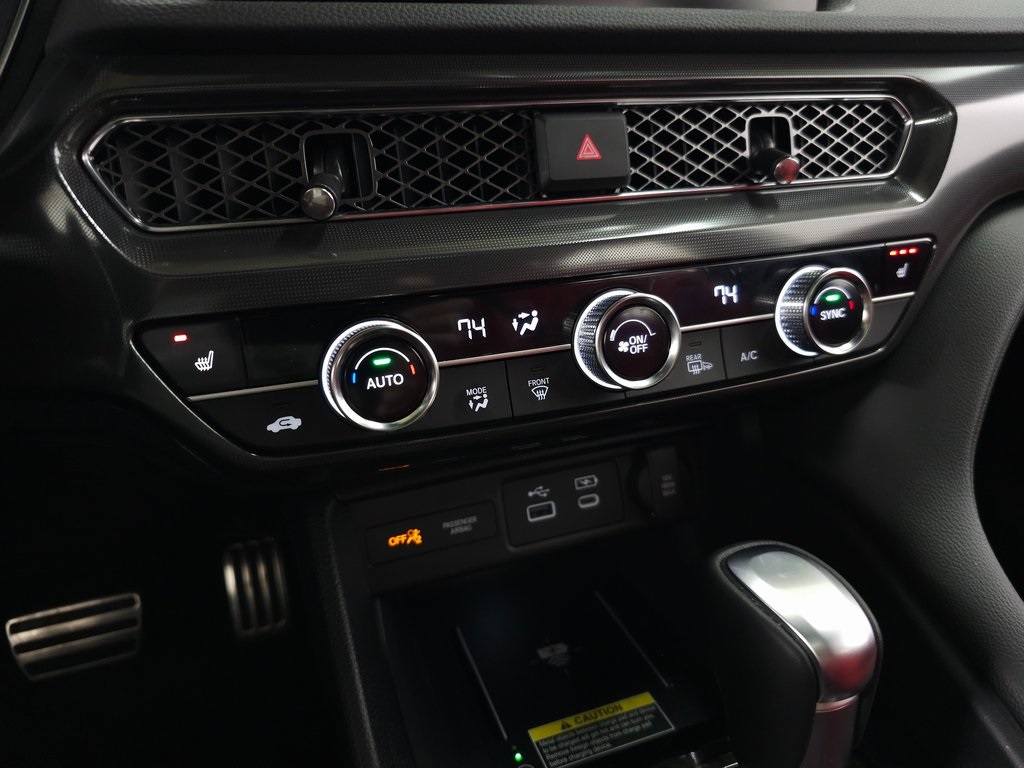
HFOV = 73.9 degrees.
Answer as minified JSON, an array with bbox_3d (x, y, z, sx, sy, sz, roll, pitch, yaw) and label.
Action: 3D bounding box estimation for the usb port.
[{"bbox_3d":[0.015,0.067,0.360,0.015,0.008,0.006,-9,1,-19],"label":"usb port"}]

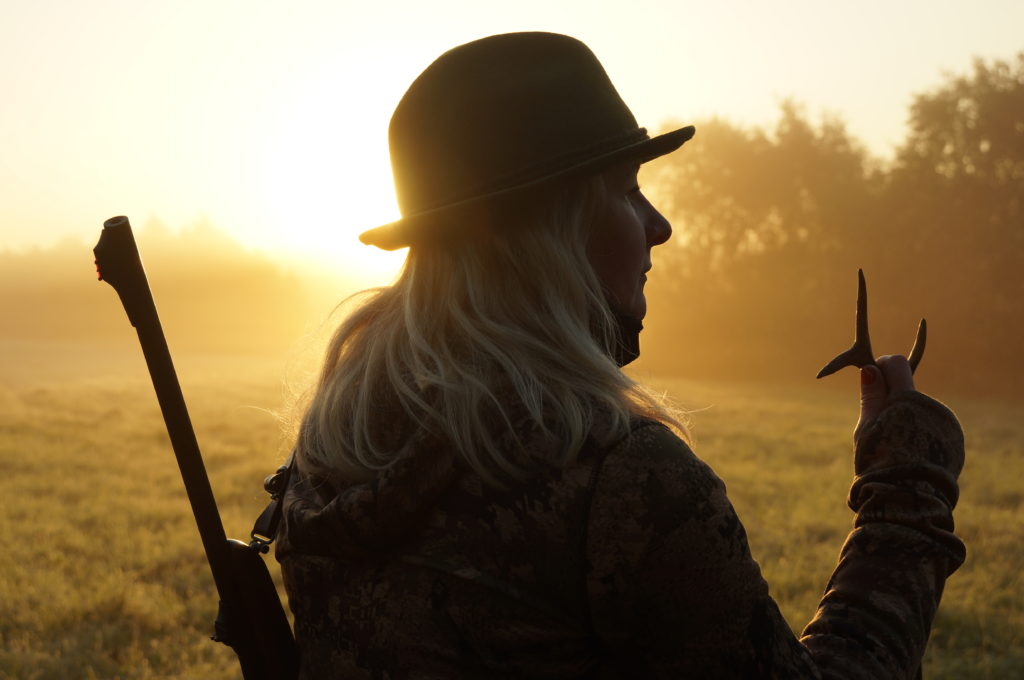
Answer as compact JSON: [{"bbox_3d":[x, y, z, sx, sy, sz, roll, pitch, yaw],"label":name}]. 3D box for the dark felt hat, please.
[{"bbox_3d":[-0.004,-0.176,1.500,0.288,0.138,0.255,-20,7,-21],"label":"dark felt hat"}]

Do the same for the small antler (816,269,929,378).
[{"bbox_3d":[0.307,-0.007,1.600,0.094,0.108,0.050,0,0,0],"label":"small antler"}]

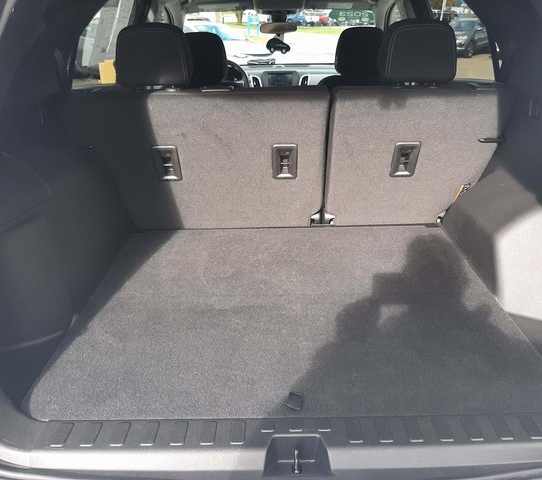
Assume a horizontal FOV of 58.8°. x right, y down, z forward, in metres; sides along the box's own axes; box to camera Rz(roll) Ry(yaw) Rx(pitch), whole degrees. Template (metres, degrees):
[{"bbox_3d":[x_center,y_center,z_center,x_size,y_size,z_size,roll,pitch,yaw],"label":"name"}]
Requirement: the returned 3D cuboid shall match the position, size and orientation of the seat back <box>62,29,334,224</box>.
[{"bbox_3d":[-0.206,-0.340,1.556,0.755,0.730,0.190,0,45,1],"label":"seat back"}]

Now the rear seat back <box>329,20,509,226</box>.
[{"bbox_3d":[0.429,-0.341,1.540,0.505,0.730,0.190,0,45,1],"label":"rear seat back"}]

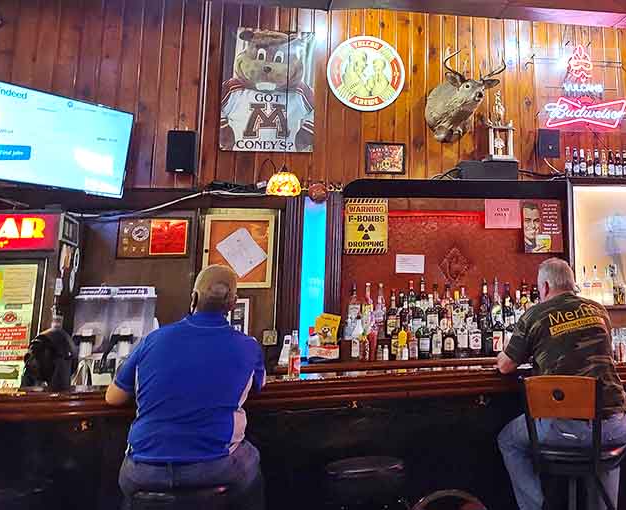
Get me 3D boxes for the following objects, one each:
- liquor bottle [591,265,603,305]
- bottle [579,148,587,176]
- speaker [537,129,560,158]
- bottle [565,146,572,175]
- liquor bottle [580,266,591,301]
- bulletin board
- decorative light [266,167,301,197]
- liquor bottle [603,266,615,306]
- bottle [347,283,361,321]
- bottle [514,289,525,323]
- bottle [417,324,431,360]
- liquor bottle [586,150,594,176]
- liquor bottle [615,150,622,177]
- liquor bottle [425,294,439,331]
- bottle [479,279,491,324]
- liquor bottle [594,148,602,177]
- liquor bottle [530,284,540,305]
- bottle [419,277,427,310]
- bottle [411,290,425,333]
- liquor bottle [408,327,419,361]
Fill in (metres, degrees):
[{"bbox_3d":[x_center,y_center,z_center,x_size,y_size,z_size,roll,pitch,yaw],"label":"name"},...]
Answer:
[{"bbox_3d":[2.155,0.223,3.723,0.080,0.305,0.080,1,-7,-9],"label":"liquor bottle"},{"bbox_3d":[2.203,-0.750,3.999,0.061,0.226,0.061,2,-7,-9],"label":"bottle"},{"bbox_3d":[1.870,-0.881,3.891,0.155,0.220,0.110,0,-7,9],"label":"speaker"},{"bbox_3d":[2.012,-0.734,3.860,0.062,0.236,0.062,2,-7,-10],"label":"bottle"},{"bbox_3d":[2.085,0.233,3.750,0.074,0.290,0.074,2,-7,-9],"label":"liquor bottle"},{"bbox_3d":[-0.512,-0.048,3.395,0.485,0.558,0.030,1,-7,-9],"label":"bulletin board"},{"bbox_3d":[-0.167,-0.408,2.733,0.195,0.165,0.195,2,-7,-10],"label":"decorative light"},{"bbox_3d":[2.366,0.244,3.911,0.085,0.310,0.085,2,-7,-10],"label":"liquor bottle"},{"bbox_3d":[0.280,0.349,3.289,0.080,0.323,0.080,1,-7,-9],"label":"bottle"},{"bbox_3d":[1.463,0.392,3.480,0.080,0.299,0.080,2,-7,-9],"label":"bottle"},{"bbox_3d":[0.720,0.560,3.171,0.084,0.226,0.084,1,-7,-9],"label":"bottle"},{"bbox_3d":[2.184,-0.728,3.880,0.061,0.237,0.061,1,-7,-9],"label":"liquor bottle"},{"bbox_3d":[2.420,-0.720,3.890,0.062,0.229,0.062,2,-7,-9],"label":"liquor bottle"},{"bbox_3d":[0.837,0.427,3.439,0.090,0.299,0.090,2,-7,-9],"label":"liquor bottle"},{"bbox_3d":[1.275,0.358,3.620,0.083,0.367,0.083,2,-7,-9],"label":"bottle"},{"bbox_3d":[2.242,-0.722,3.870,0.062,0.229,0.062,2,-7,-9],"label":"liquor bottle"},{"bbox_3d":[1.692,0.385,3.744,0.078,0.300,0.078,2,-7,-10],"label":"liquor bottle"},{"bbox_3d":[0.756,0.311,3.360,0.080,0.327,0.080,2,-7,-9],"label":"bottle"},{"bbox_3d":[0.736,0.411,3.425,0.090,0.326,0.085,2,-7,-9],"label":"bottle"},{"bbox_3d":[0.640,0.567,3.130,0.066,0.207,0.066,2,-7,-9],"label":"liquor bottle"}]

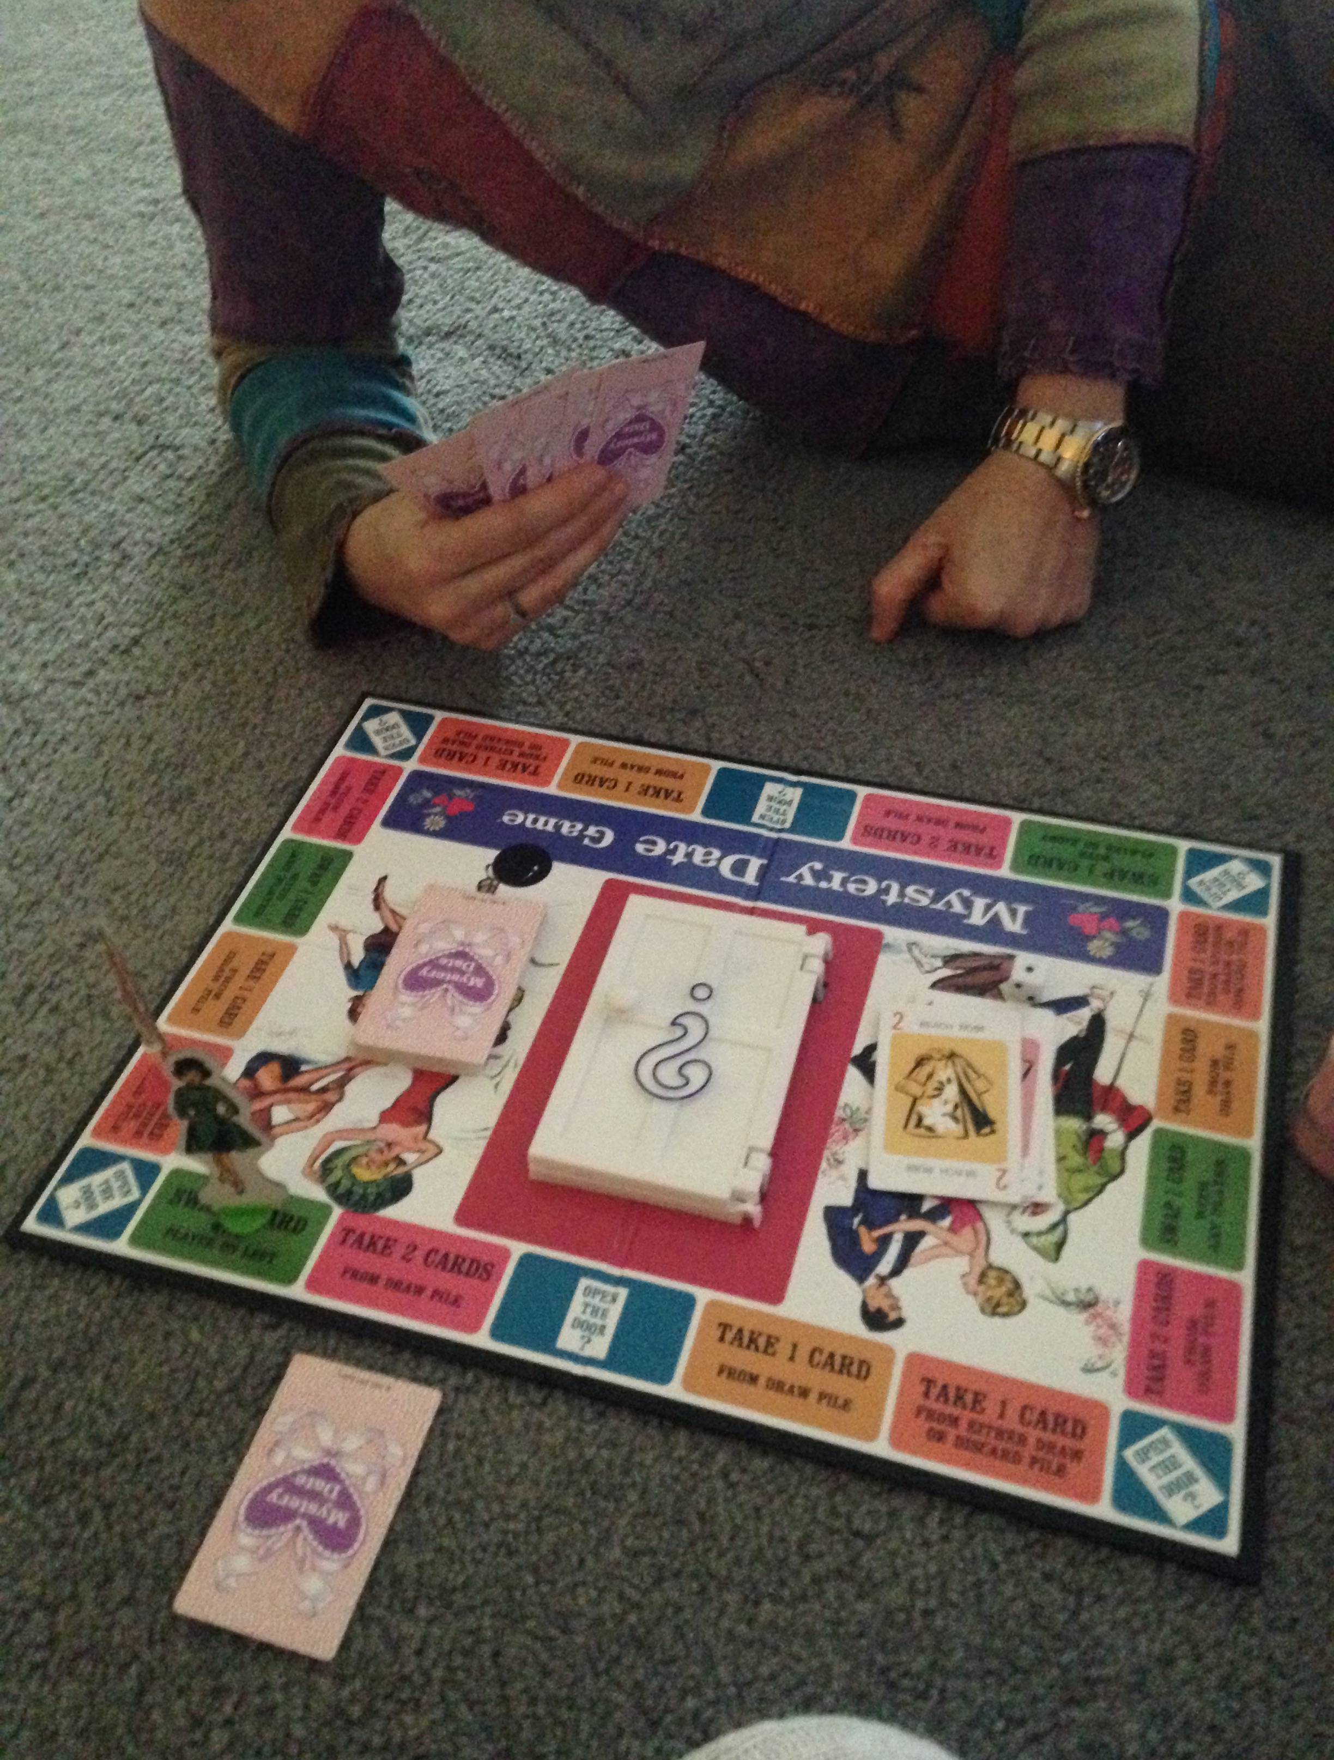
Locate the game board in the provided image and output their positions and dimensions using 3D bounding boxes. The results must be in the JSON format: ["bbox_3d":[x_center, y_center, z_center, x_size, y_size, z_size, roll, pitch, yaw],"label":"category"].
[{"bbox_3d":[0.018,0.068,0.728,0.476,0.009,0.347,11,47,13],"label":"game board"}]

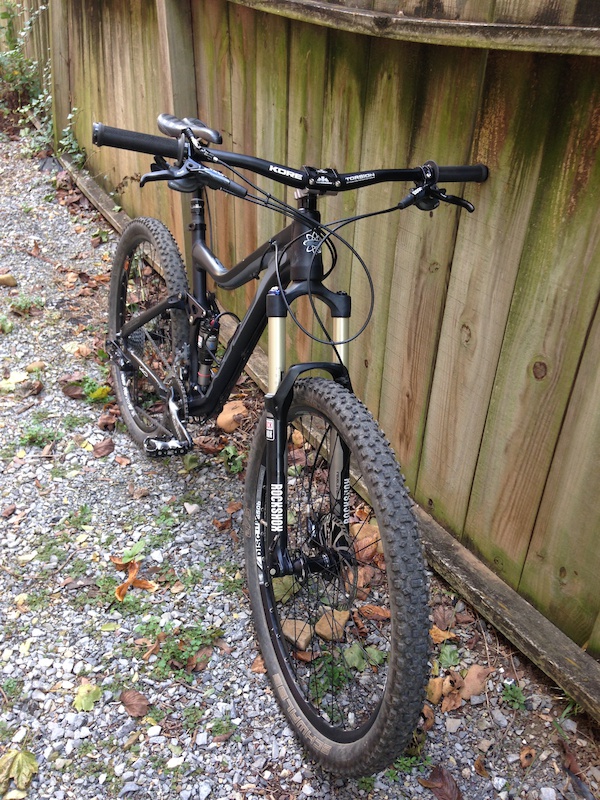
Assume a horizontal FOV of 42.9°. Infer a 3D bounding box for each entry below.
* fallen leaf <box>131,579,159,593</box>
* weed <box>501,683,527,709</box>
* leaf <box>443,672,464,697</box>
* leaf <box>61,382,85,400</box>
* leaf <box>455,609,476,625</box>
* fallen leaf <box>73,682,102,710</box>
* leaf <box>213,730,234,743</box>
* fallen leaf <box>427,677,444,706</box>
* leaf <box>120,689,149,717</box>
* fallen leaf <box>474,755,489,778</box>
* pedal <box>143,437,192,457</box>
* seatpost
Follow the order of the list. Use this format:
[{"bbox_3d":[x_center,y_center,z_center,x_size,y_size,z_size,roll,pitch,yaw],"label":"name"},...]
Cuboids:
[{"bbox_3d":[-0.390,0.462,1.903,0.072,0.018,0.025,9,30,9],"label":"fallen leaf"},{"bbox_3d":[0.468,0.646,1.665,0.051,0.030,0.056,8,29,7],"label":"weed"},{"bbox_3d":[0.332,0.628,1.694,0.055,0.018,0.054,-7,31,-19],"label":"leaf"},{"bbox_3d":[-0.825,-0.033,2.774,0.079,0.025,0.096,-11,32,-19],"label":"leaf"},{"bbox_3d":[0.405,0.536,1.872,0.049,0.012,0.028,3,29,-1],"label":"leaf"},{"bbox_3d":[-0.445,0.626,1.606,0.052,0.015,0.067,6,29,4],"label":"fallen leaf"},{"bbox_3d":[-0.154,0.683,1.541,0.045,0.014,0.020,-10,32,-24],"label":"leaf"},{"bbox_3d":[0.296,0.637,1.676,0.036,0.016,0.066,13,30,15],"label":"fallen leaf"},{"bbox_3d":[-0.348,0.635,1.604,0.042,0.014,0.071,-19,36,-35],"label":"leaf"},{"bbox_3d":[0.360,0.730,1.518,0.023,0.016,0.047,2,29,-4],"label":"fallen leaf"},{"bbox_3d":[-0.305,0.105,1.745,0.094,0.030,0.078,-4,16,-27],"label":"pedal"},{"bbox_3d":[-0.250,-0.372,1.904,0.036,0.285,0.036,-4,8,-28],"label":"seatpost"}]

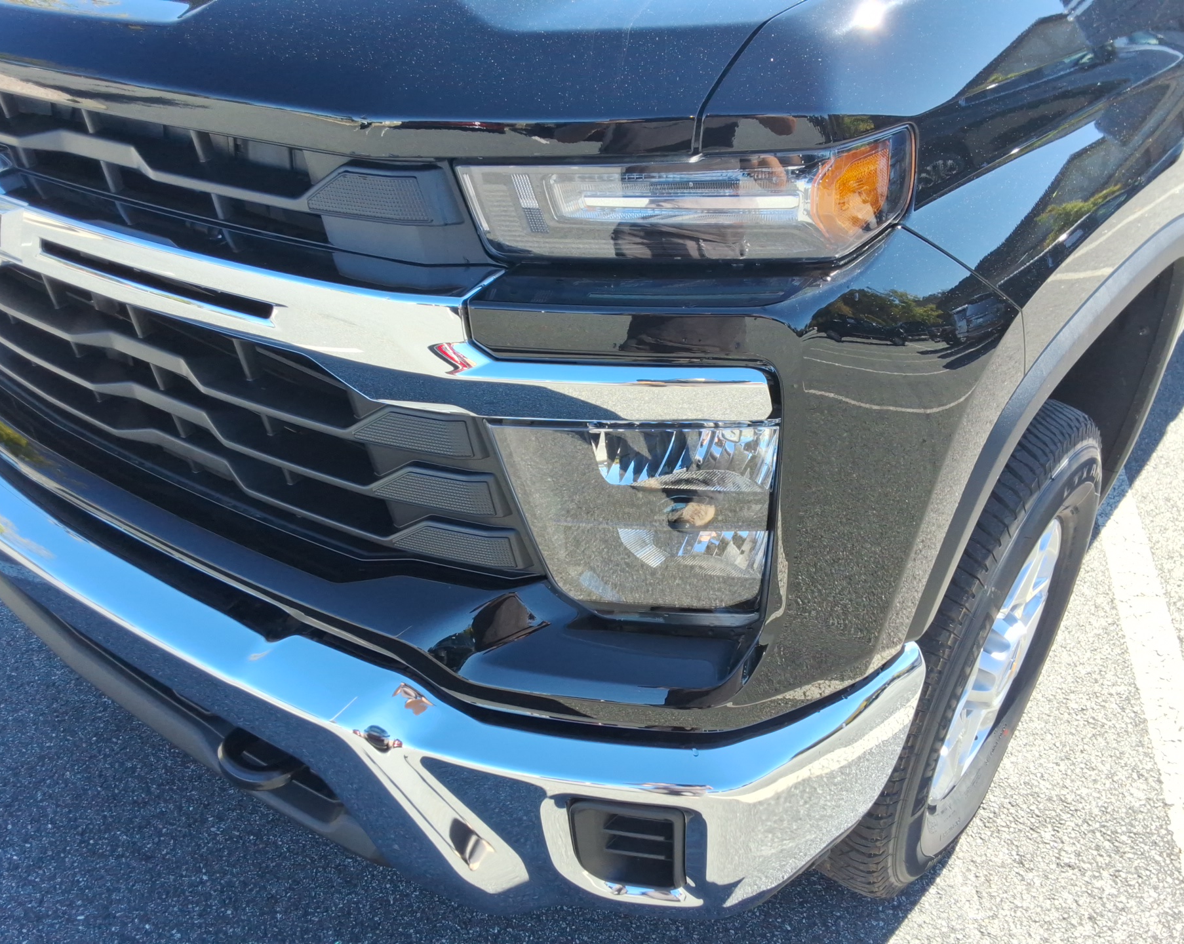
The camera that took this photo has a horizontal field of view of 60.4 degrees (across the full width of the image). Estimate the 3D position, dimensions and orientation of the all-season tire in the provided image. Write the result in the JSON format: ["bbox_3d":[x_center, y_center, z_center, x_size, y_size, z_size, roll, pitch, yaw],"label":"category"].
[{"bbox_3d":[0.539,0.256,1.650,0.275,0.820,0.826,24,37,34],"label":"all-season tire"}]

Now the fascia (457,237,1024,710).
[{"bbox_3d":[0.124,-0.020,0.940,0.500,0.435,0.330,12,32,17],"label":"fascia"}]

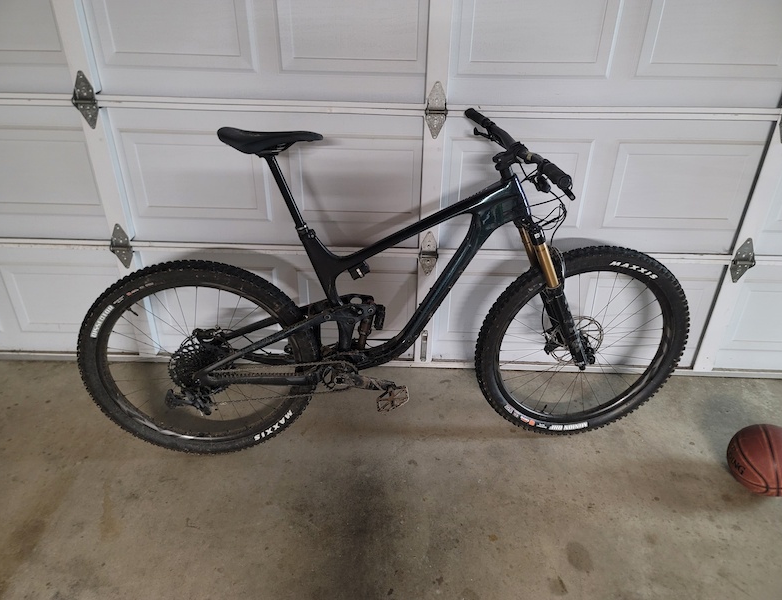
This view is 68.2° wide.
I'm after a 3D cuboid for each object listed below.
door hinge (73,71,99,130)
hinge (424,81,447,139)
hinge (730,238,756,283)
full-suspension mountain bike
[{"bbox_3d":[-1.023,-0.665,1.936,0.077,0.186,0.032,1,30,1],"label":"door hinge"},{"bbox_3d":[0.152,-0.627,1.927,0.077,0.186,0.032,1,30,1],"label":"hinge"},{"bbox_3d":[1.330,-0.140,2.180,0.077,0.186,0.032,1,30,1],"label":"hinge"},{"bbox_3d":[0.031,0.024,1.836,2.024,1.128,0.780,-2,31,-6],"label":"full-suspension mountain bike"}]

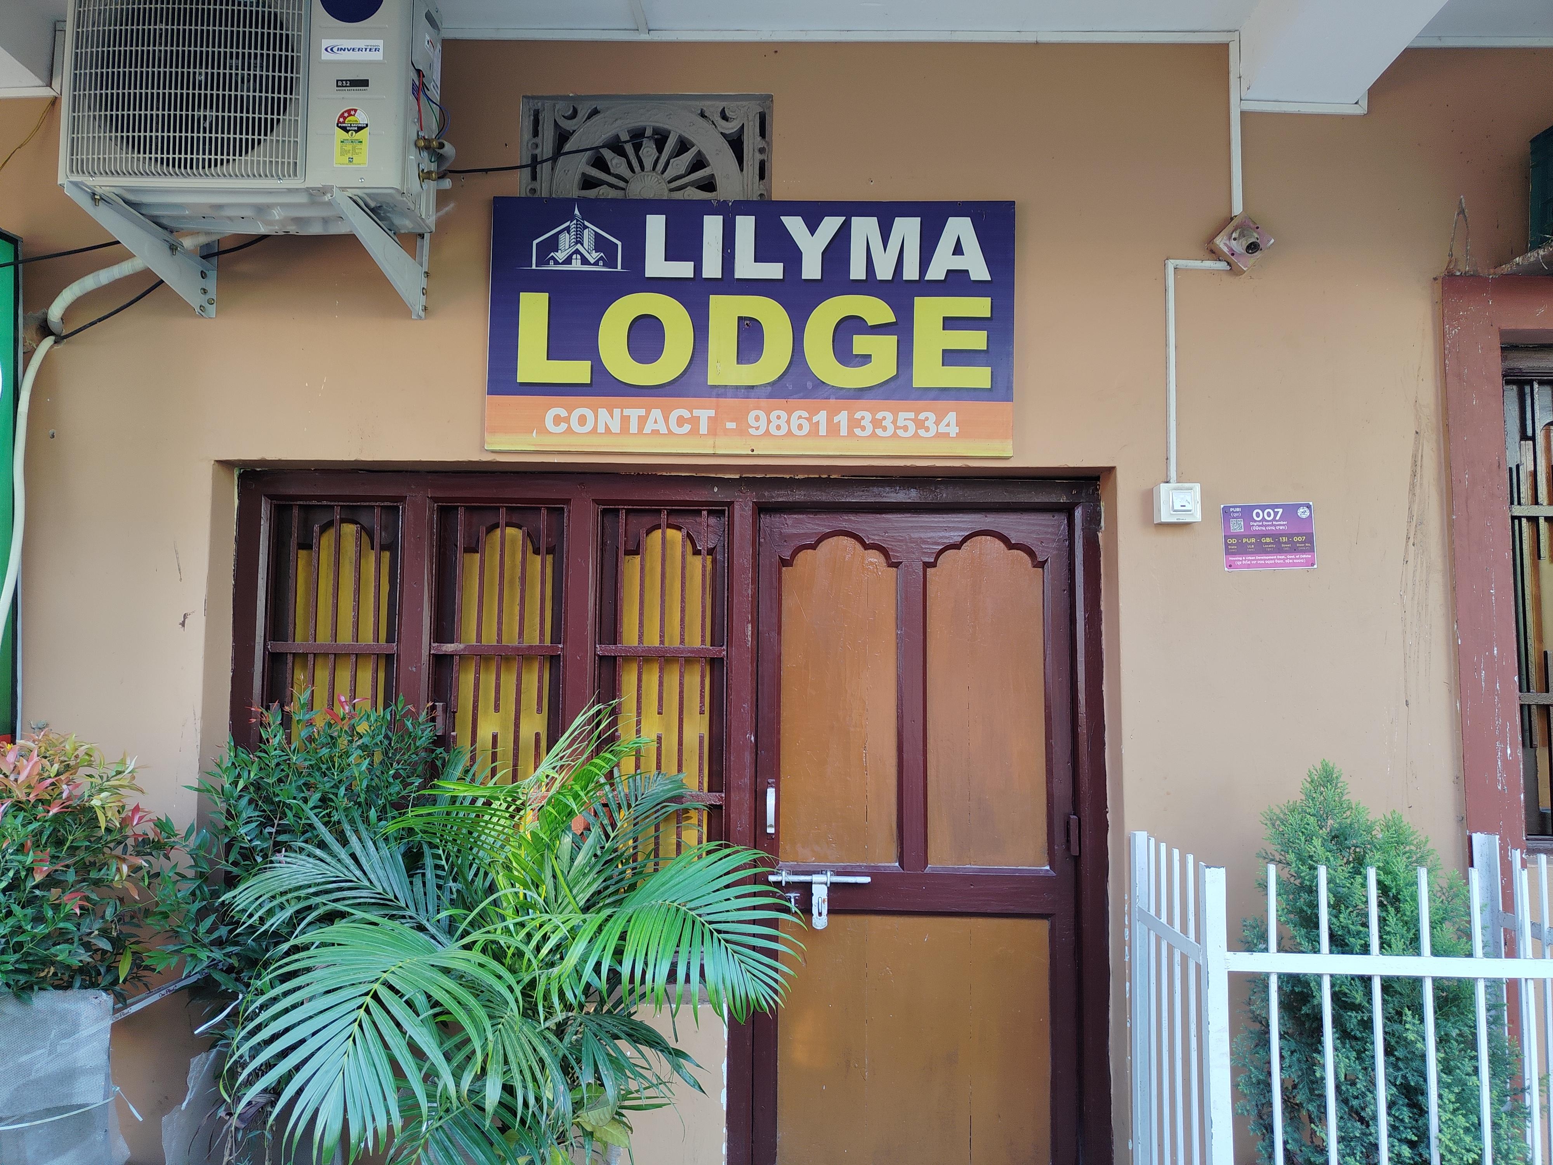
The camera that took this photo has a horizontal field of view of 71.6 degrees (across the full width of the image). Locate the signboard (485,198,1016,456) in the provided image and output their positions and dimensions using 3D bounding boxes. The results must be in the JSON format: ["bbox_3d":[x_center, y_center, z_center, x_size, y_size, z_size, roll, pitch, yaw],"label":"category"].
[{"bbox_3d":[-0.059,-0.608,2.549,1.235,0.610,0.030,1,-4,1],"label":"signboard"}]

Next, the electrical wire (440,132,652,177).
[{"bbox_3d":[-0.532,-1.005,2.530,0.480,0.100,0.100,0,-5,1],"label":"electrical wire"}]

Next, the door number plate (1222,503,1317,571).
[{"bbox_3d":[1.146,-0.106,2.503,0.211,0.153,0.005,-2,-5,1],"label":"door number plate"}]

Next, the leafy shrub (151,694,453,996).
[{"bbox_3d":[-0.933,0.501,2.114,0.550,0.570,0.500,0,-5,1],"label":"leafy shrub"}]

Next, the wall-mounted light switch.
[{"bbox_3d":[0.932,-0.182,2.492,0.090,0.088,0.048,0,-5,1],"label":"wall-mounted light switch"}]

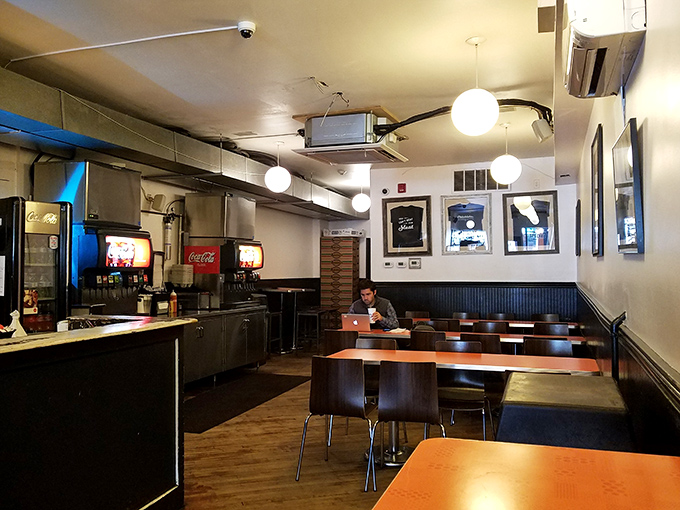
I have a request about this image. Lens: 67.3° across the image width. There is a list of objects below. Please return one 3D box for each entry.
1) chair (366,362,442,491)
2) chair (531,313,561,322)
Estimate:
[{"bbox_3d":[0.501,1.090,3.376,0.510,0.820,0.500,-1,-2,23],"label":"chair"},{"bbox_3d":[2.686,1.233,6.661,0.480,0.835,0.520,-1,-3,23],"label":"chair"}]

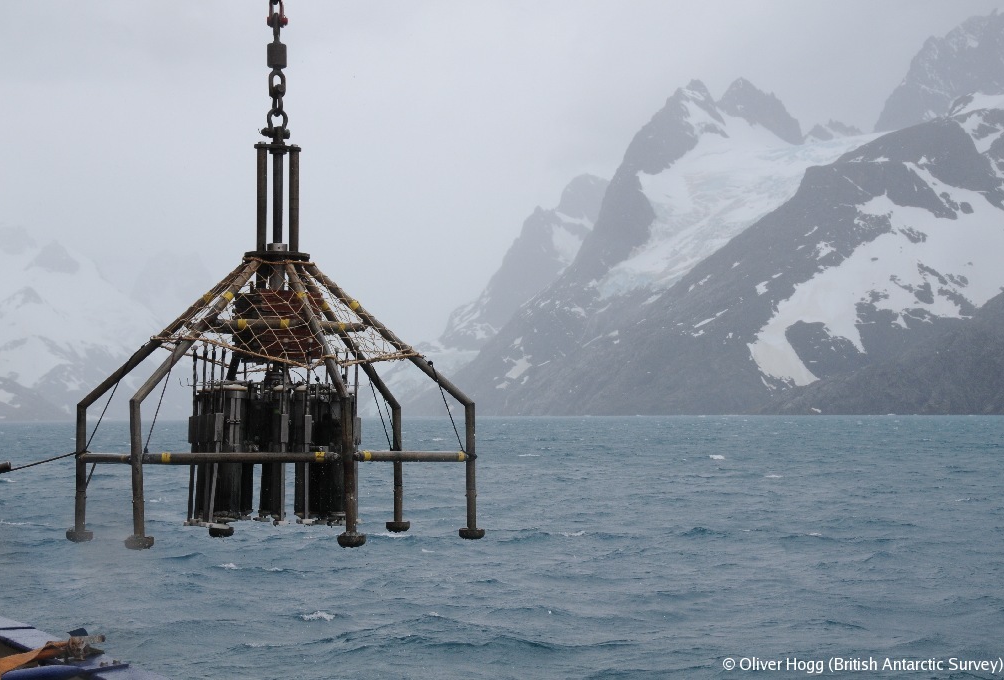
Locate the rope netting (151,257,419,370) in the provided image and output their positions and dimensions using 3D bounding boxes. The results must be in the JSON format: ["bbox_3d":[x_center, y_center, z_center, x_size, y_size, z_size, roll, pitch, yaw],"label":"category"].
[{"bbox_3d":[-1.161,-0.128,10.056,1.470,0.610,1.320,-1,-4,4],"label":"rope netting"}]

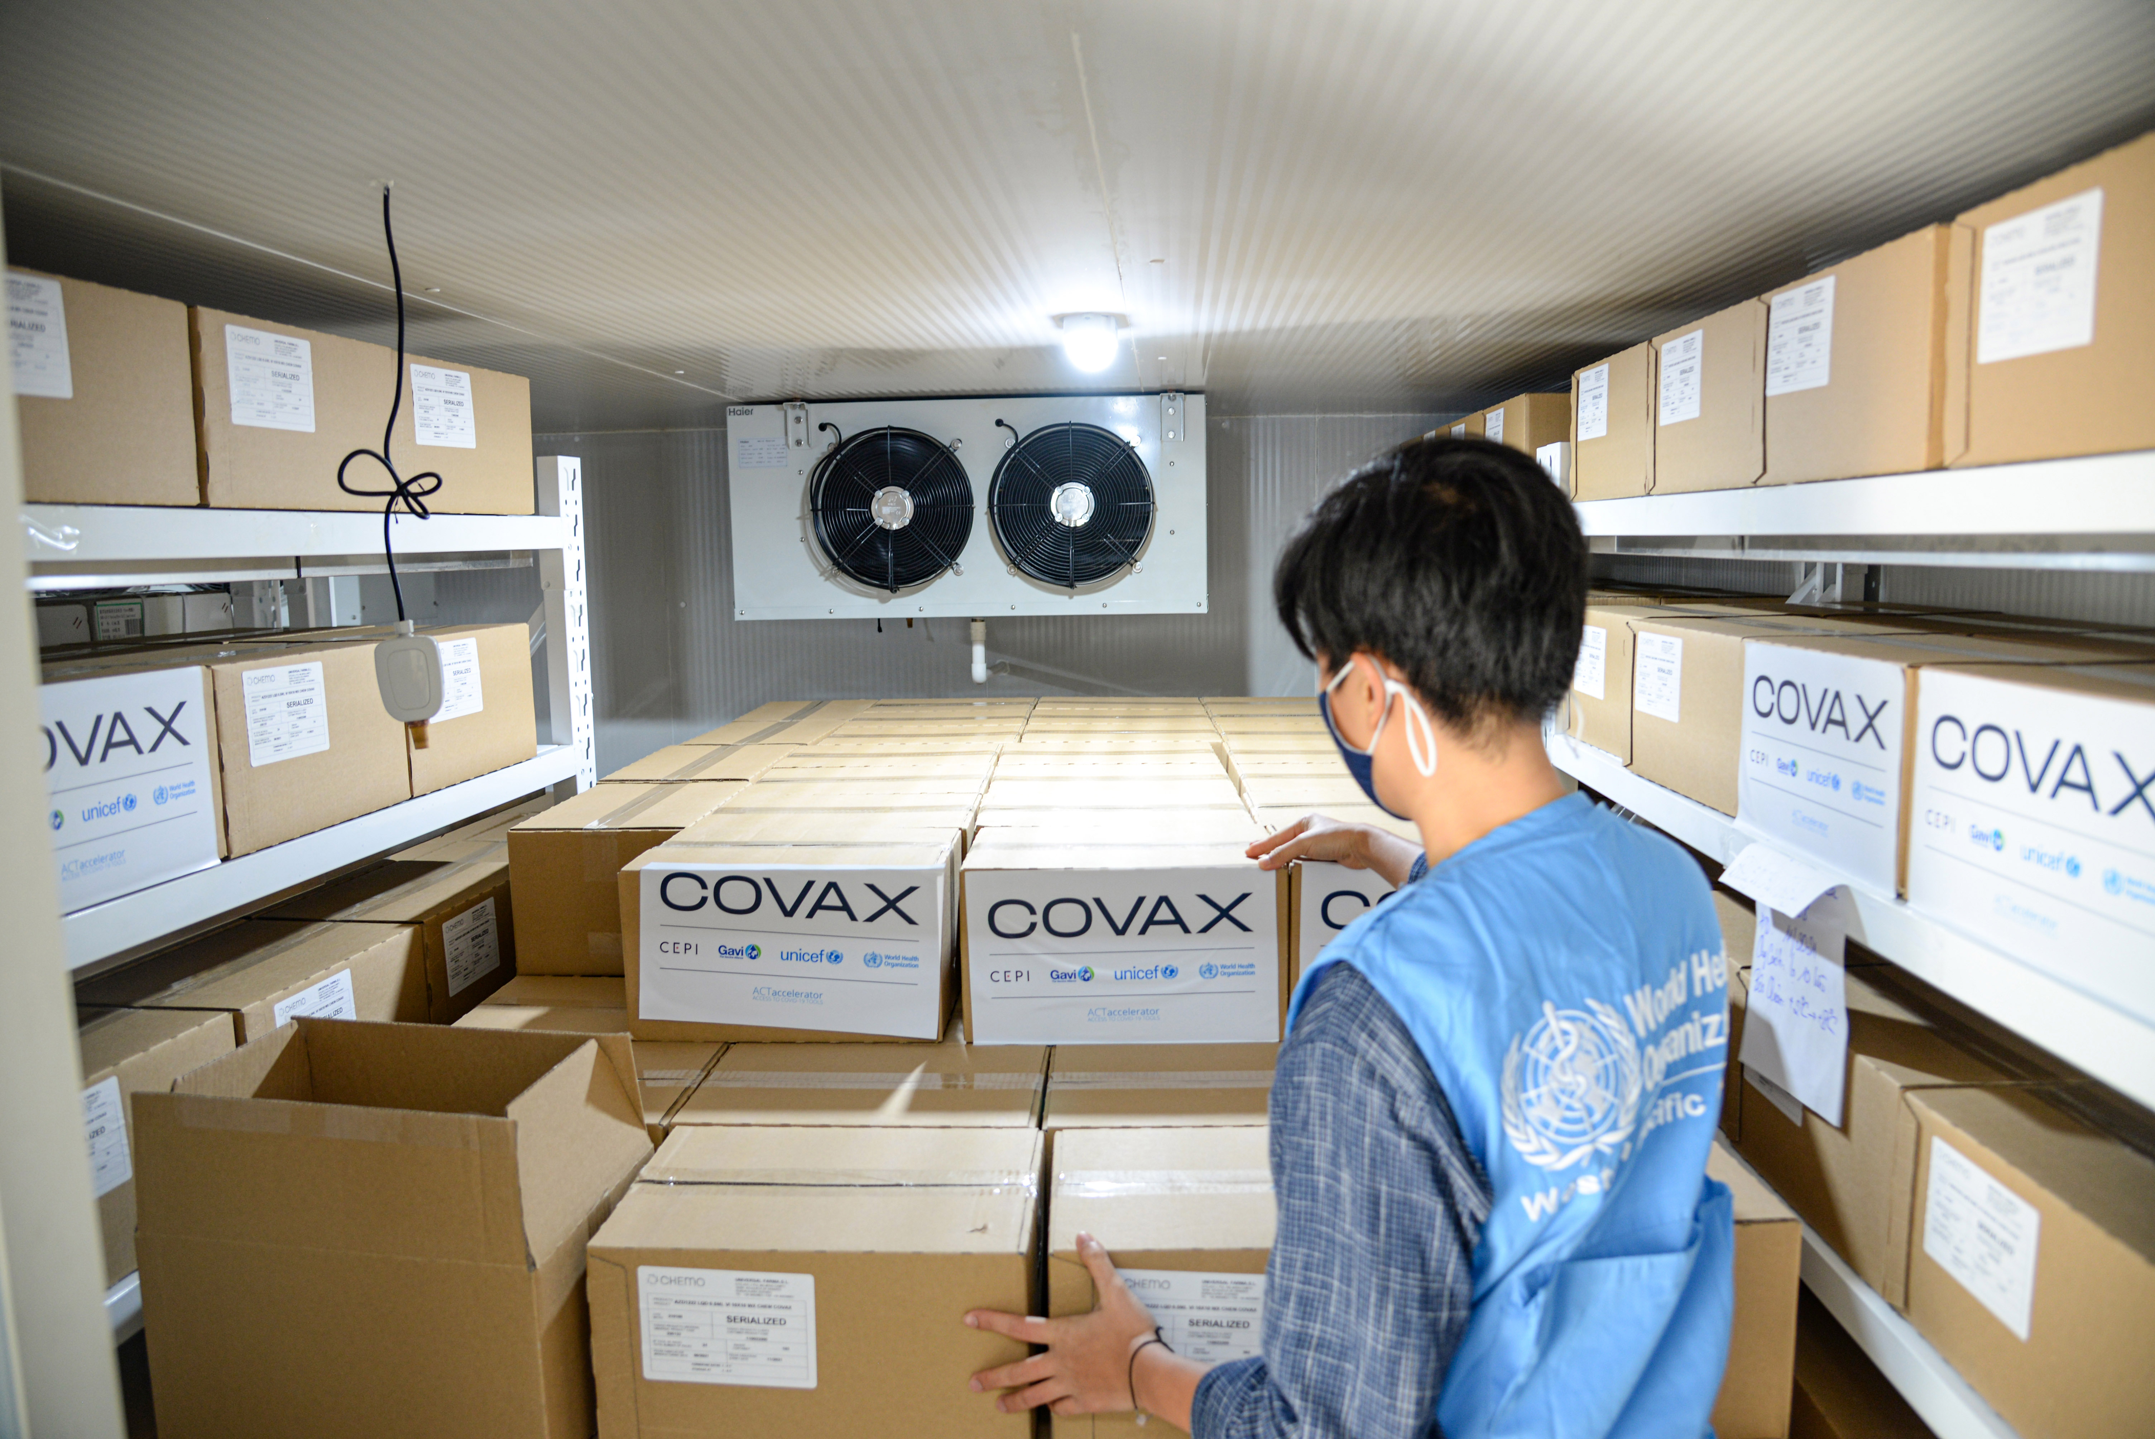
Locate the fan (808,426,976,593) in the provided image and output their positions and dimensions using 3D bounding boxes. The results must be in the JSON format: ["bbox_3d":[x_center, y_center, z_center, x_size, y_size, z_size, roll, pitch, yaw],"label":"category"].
[{"bbox_3d":[-0.443,-0.511,3.479,0.401,0.391,0.100,0,7,4],"label":"fan"}]

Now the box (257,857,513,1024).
[{"bbox_3d":[-1.013,0.362,2.182,0.254,0.211,0.383,0,7,3],"label":"box"}]

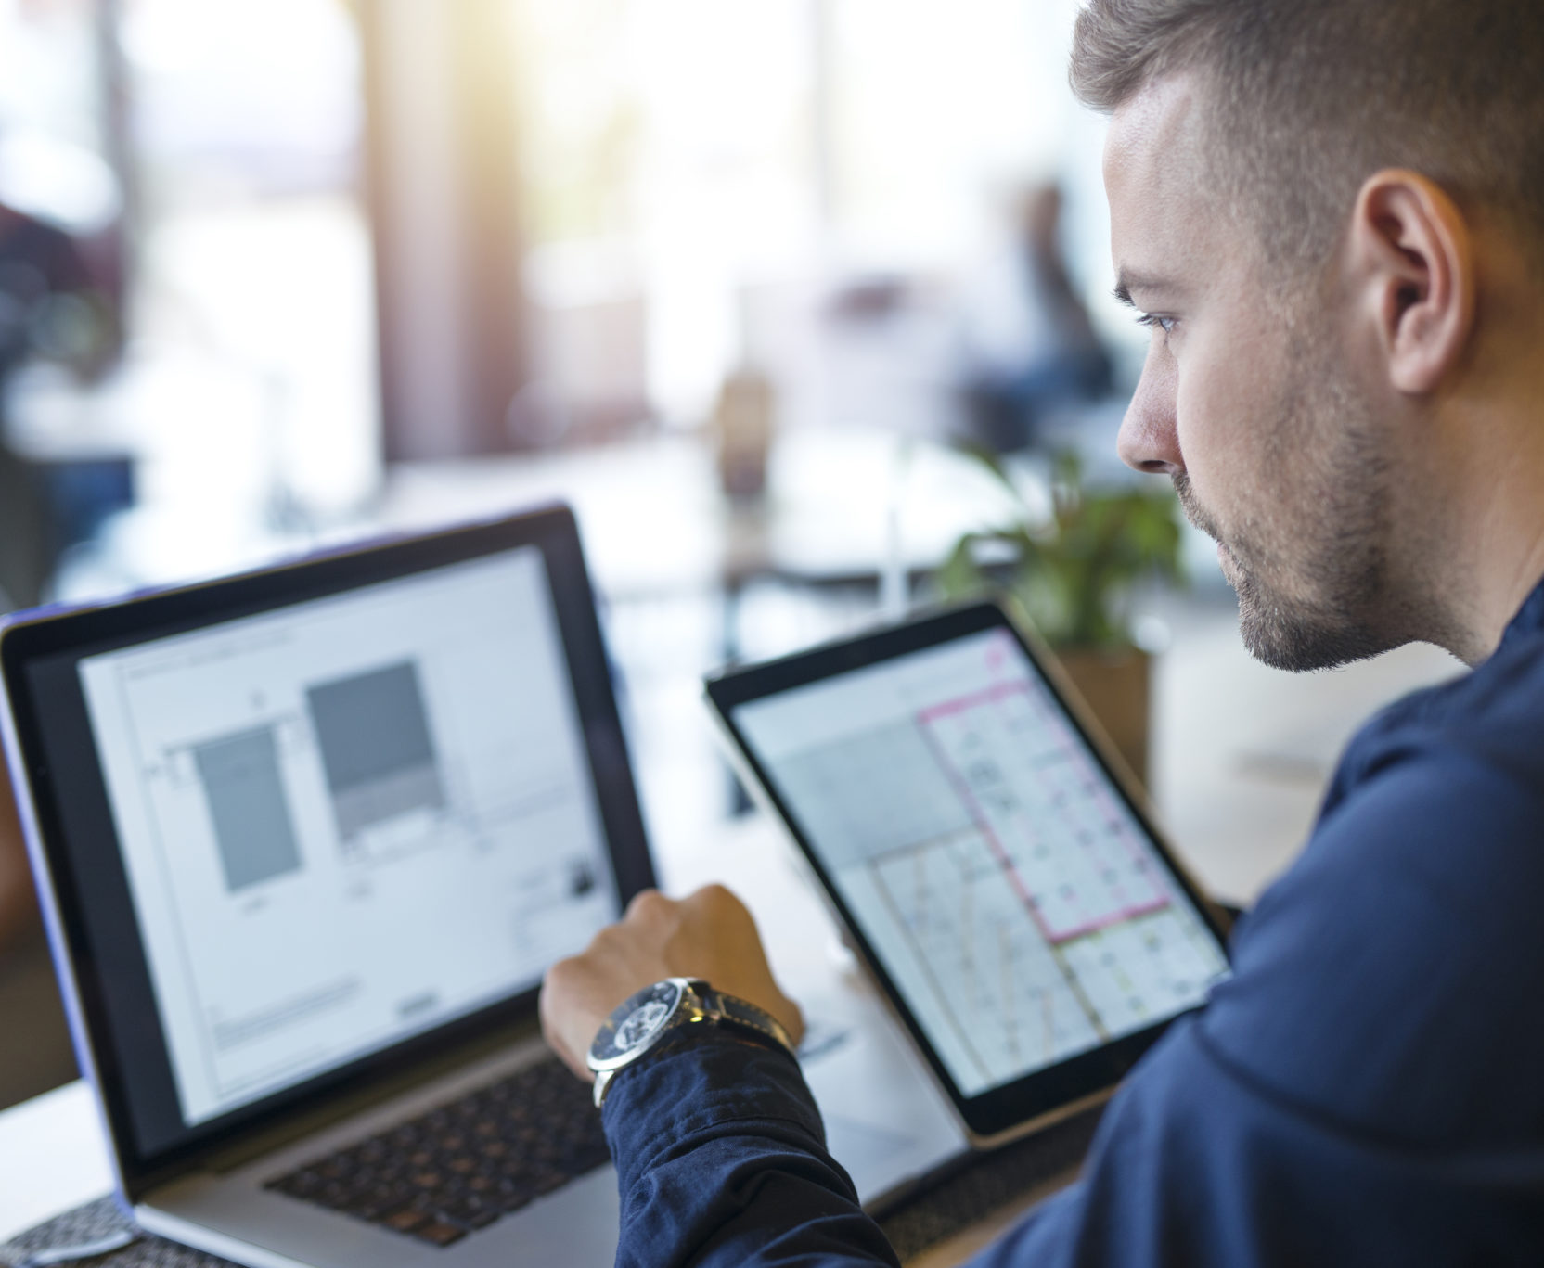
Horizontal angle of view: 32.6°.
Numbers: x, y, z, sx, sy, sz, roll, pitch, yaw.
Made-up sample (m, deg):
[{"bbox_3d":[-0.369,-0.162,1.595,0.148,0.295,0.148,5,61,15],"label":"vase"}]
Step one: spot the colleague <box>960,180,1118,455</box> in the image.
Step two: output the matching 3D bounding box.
[{"bbox_3d":[0.947,-1.034,9.600,0.720,1.260,0.500,-4,11,-11],"label":"colleague"}]

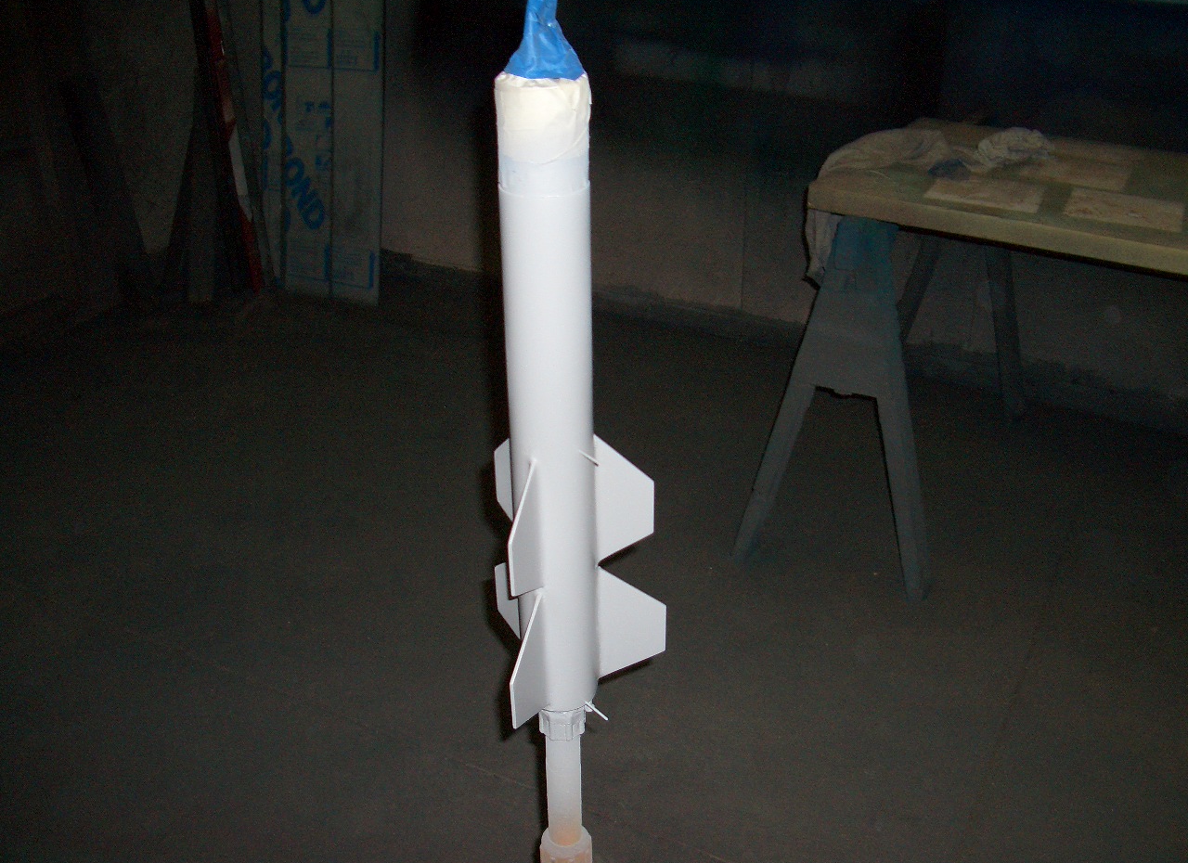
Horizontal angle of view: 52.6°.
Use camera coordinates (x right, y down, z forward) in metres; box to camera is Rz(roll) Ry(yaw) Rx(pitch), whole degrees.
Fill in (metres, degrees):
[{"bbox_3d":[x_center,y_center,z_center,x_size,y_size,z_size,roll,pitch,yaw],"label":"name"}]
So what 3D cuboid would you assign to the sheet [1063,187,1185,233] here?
[{"bbox_3d":[1.016,-0.426,2.296,0.203,0.006,0.188,12,30,23],"label":"sheet"}]

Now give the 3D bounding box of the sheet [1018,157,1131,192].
[{"bbox_3d":[1.013,-0.546,2.530,0.201,0.006,0.156,13,31,26],"label":"sheet"}]

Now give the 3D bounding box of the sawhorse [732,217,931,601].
[{"bbox_3d":[0.752,-0.233,2.889,0.432,0.783,1.015,13,30,26],"label":"sawhorse"}]

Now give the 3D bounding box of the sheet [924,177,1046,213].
[{"bbox_3d":[0.785,-0.478,2.405,0.214,0.006,0.154,11,29,22],"label":"sheet"}]

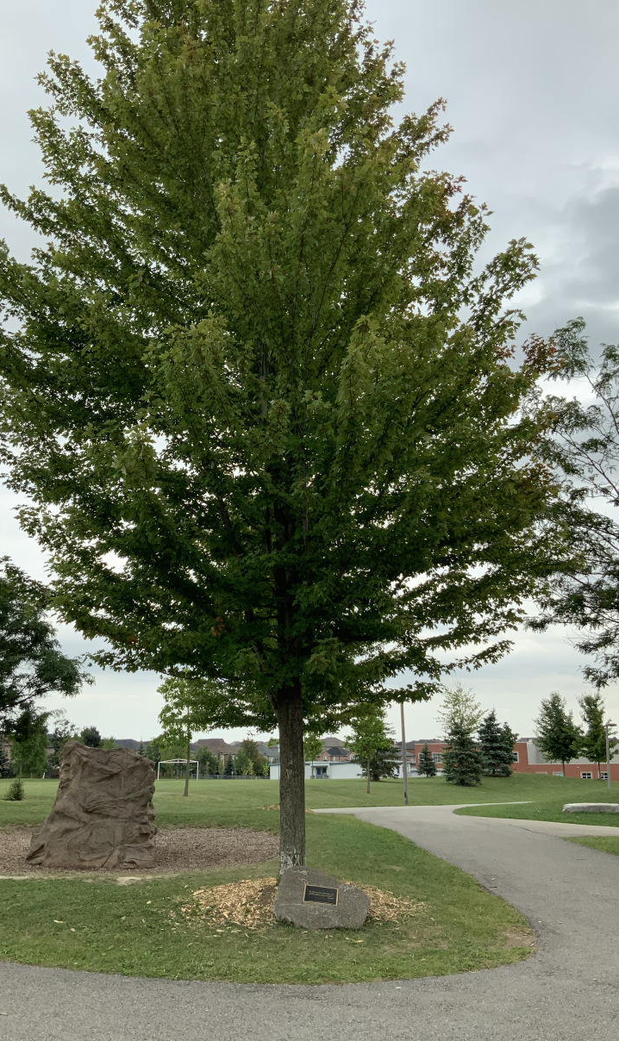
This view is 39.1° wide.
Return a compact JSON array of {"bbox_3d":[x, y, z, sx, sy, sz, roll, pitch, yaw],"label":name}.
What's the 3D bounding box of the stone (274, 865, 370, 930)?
[{"bbox_3d":[0.105,3.772,8.826,0.960,0.550,0.580,0,-16,0],"label":"stone"}]

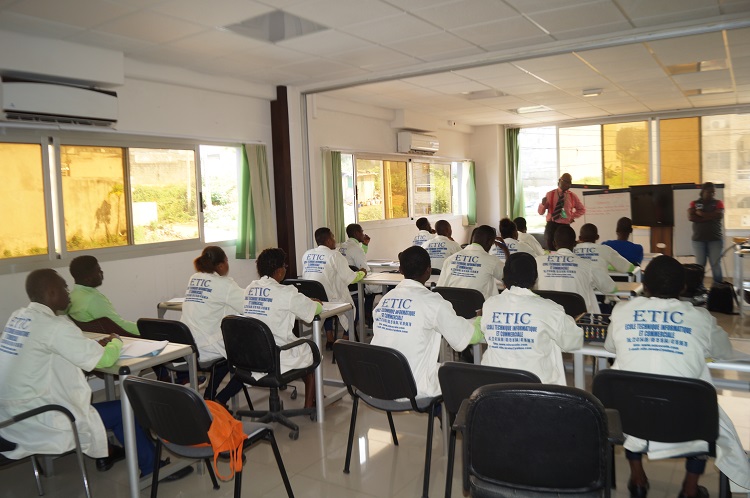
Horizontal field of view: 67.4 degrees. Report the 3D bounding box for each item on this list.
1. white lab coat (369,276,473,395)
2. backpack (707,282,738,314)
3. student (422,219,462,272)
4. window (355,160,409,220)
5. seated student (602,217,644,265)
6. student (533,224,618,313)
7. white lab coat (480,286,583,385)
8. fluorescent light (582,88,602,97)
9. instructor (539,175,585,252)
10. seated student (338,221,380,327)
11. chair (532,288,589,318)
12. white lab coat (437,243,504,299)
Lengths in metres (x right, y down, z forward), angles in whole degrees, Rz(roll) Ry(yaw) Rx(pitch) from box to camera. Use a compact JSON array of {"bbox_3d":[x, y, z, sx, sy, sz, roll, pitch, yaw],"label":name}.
[{"bbox_3d":[0.277,0.498,3.259,0.570,0.680,0.500,2,7,34],"label":"white lab coat"},{"bbox_3d":[4.329,0.594,7.030,0.320,0.370,0.220,2,7,34],"label":"backpack"},{"bbox_3d":[0.838,0.319,6.392,0.520,1.270,0.780,2,7,34],"label":"student"},{"bbox_3d":[0.133,-0.877,8.397,0.060,0.890,1.470,2,7,34],"label":"window"},{"bbox_3d":[2.942,0.232,6.644,0.500,1.250,0.780,2,7,34],"label":"seated student"},{"bbox_3d":[1.713,0.441,4.831,0.600,1.280,0.850,2,7,34],"label":"student"},{"bbox_3d":[0.785,0.510,2.849,0.520,0.670,0.480,2,7,34],"label":"white lab coat"},{"bbox_3d":[2.816,-2.008,7.239,0.230,0.065,0.140,2,7,34],"label":"fluorescent light"},{"bbox_3d":[2.547,-0.150,7.611,0.600,1.750,0.380,-1,6,15],"label":"instructor"},{"bbox_3d":[-0.134,0.323,6.376,0.500,1.250,0.720,3,7,41],"label":"seated student"},{"bbox_3d":[1.534,0.706,4.595,0.530,0.810,0.560,2,7,34],"label":"chair"},{"bbox_3d":[0.847,0.330,4.744,0.570,0.720,0.520,2,7,34],"label":"white lab coat"}]

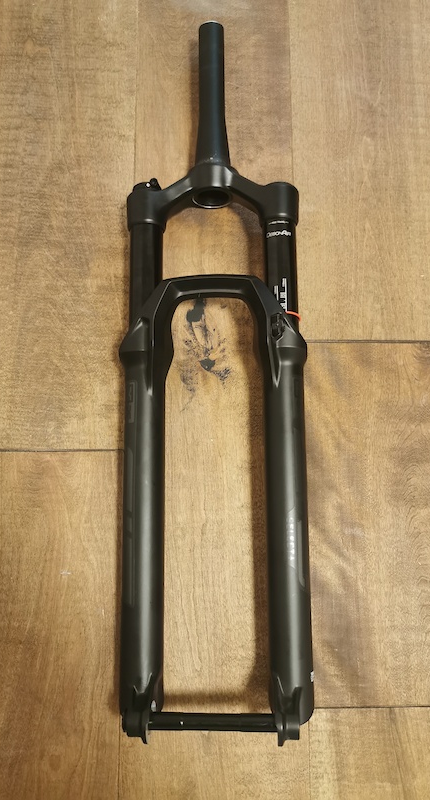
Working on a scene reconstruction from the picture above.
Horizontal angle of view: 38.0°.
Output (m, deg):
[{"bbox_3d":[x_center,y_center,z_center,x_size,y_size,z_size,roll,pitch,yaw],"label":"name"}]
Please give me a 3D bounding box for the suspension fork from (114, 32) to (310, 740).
[{"bbox_3d":[-0.001,-0.056,0.632,0.190,0.100,0.737,-1,80,4],"label":"suspension fork"}]

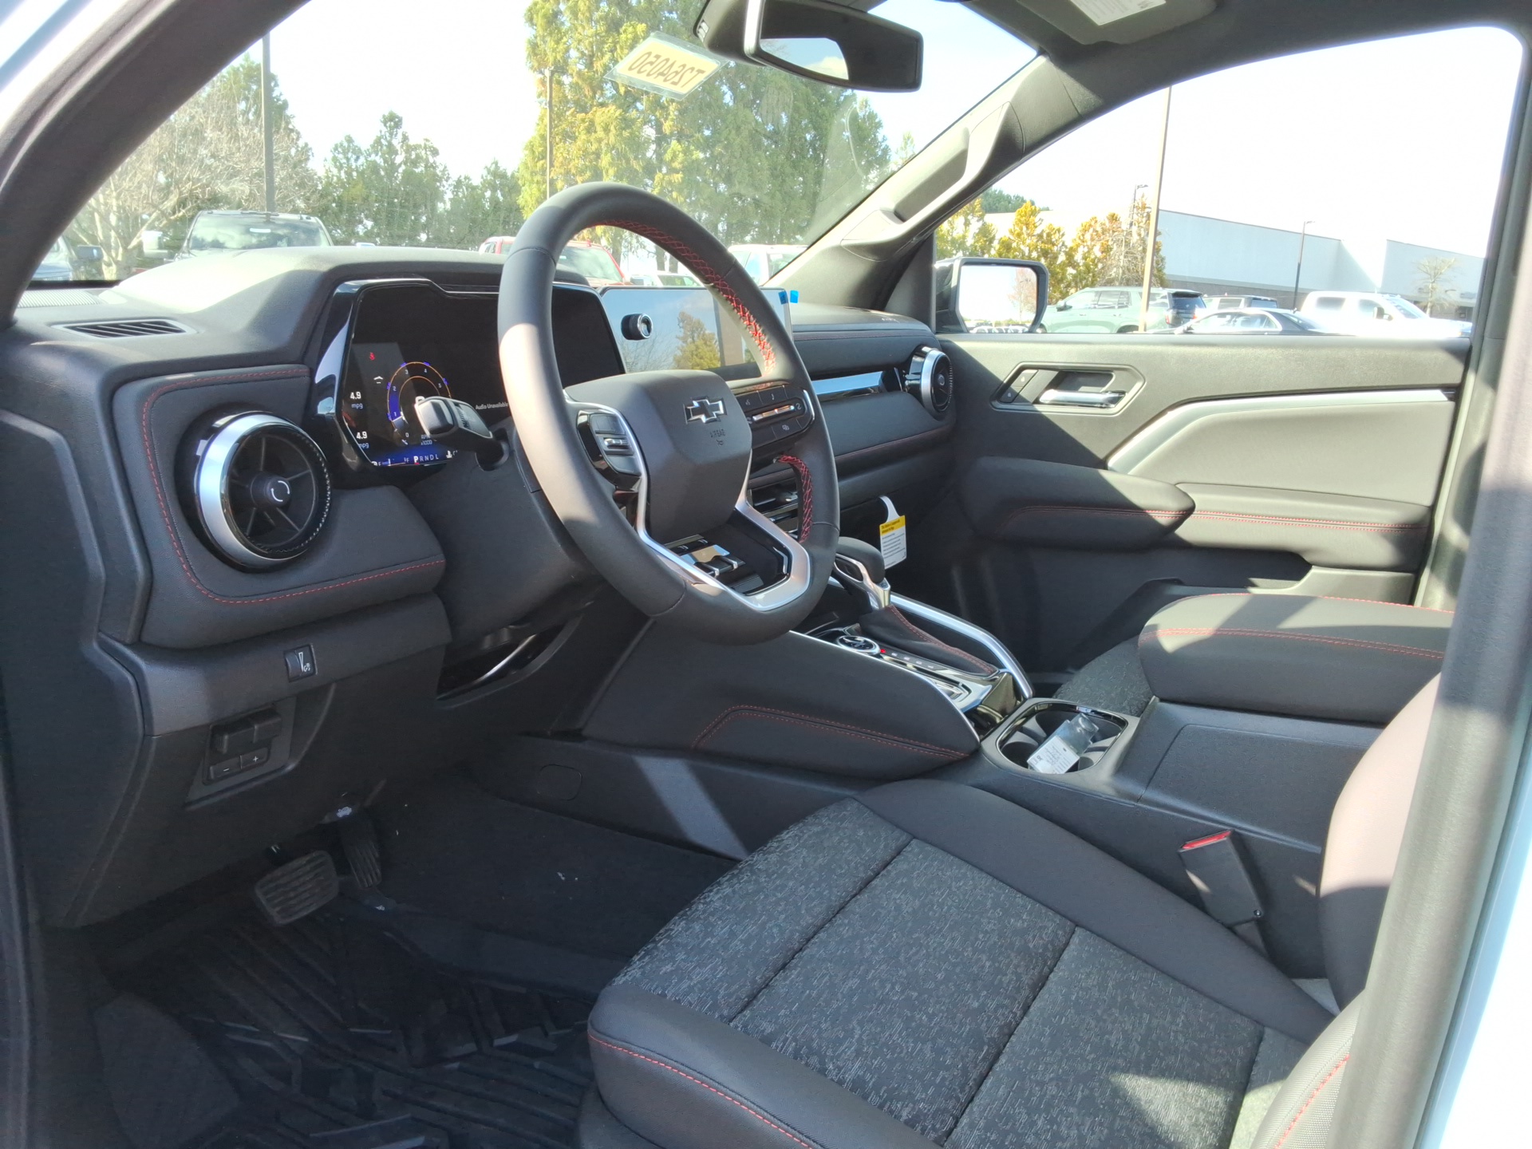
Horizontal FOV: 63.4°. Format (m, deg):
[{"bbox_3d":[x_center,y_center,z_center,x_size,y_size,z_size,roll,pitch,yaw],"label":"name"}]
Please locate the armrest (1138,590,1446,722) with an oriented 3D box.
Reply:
[{"bbox_3d":[0.517,0.071,1.096,0.320,0.080,0.200,6,11,30],"label":"armrest"}]

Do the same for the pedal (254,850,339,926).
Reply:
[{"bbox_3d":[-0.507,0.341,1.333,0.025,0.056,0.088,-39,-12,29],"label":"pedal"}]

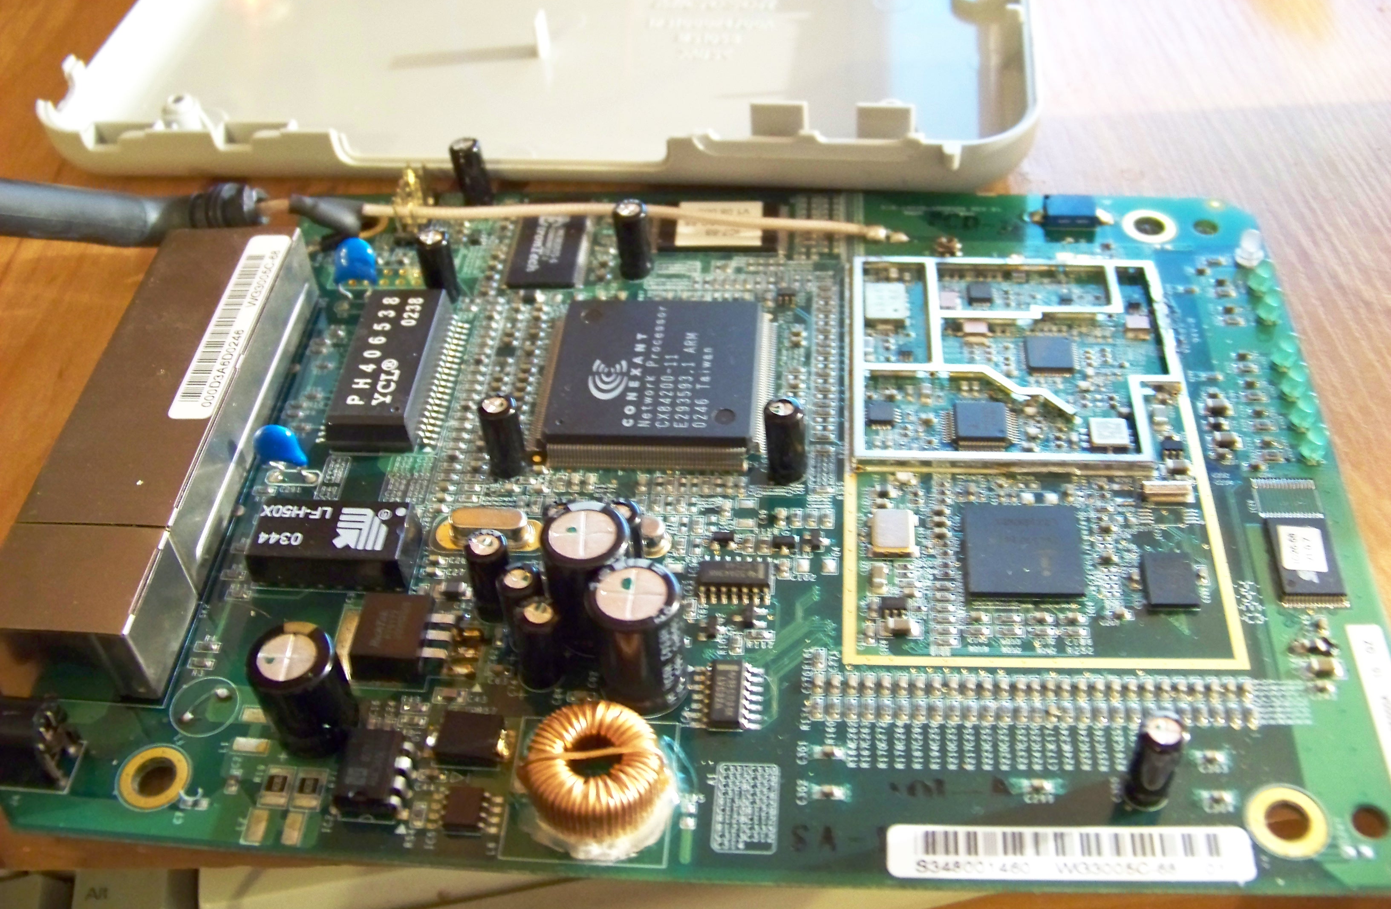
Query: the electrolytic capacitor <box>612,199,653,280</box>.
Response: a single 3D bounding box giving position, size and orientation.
[{"bbox_3d":[-0.010,-0.032,0.219,0.005,0.011,0.005,1,46,5],"label":"electrolytic capacitor"}]

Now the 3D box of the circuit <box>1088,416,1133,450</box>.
[{"bbox_3d":[0.053,-0.002,0.185,0.005,0.002,0.005,0,46,6],"label":"circuit"}]

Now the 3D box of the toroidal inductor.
[{"bbox_3d":[-0.010,0.033,0.152,0.015,0.007,0.015,0,46,6],"label":"toroidal inductor"}]

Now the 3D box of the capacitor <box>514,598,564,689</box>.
[{"bbox_3d":[-0.018,0.021,0.162,0.005,0.011,0.005,4,46,3],"label":"capacitor"}]

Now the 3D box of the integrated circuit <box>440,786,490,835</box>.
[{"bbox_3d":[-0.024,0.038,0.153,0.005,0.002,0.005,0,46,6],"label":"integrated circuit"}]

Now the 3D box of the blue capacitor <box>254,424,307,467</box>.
[{"bbox_3d":[-0.055,-0.001,0.192,0.007,0.006,0.004,1,47,5],"label":"blue capacitor"}]

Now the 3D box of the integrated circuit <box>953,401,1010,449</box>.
[{"bbox_3d":[0.037,-0.004,0.188,0.008,0.002,0.008,1,45,6],"label":"integrated circuit"}]

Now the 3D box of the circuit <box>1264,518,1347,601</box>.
[{"bbox_3d":[0.074,0.013,0.176,0.008,0.001,0.013,1,47,5],"label":"circuit"}]

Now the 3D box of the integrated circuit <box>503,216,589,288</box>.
[{"bbox_3d":[-0.022,-0.033,0.221,0.011,0.001,0.022,1,45,6],"label":"integrated circuit"}]

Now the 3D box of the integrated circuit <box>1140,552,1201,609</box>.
[{"bbox_3d":[0.058,0.015,0.175,0.006,0.001,0.008,1,47,5],"label":"integrated circuit"}]

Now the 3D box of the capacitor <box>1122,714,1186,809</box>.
[{"bbox_3d":[0.048,0.032,0.153,0.005,0.011,0.005,-1,46,8],"label":"capacitor"}]

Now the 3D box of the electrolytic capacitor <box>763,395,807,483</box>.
[{"bbox_3d":[0.011,-0.002,0.182,0.005,0.011,0.005,0,47,6],"label":"electrolytic capacitor"}]

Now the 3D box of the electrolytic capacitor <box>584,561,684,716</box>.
[{"bbox_3d":[-0.006,0.020,0.159,0.010,0.016,0.010,1,47,5],"label":"electrolytic capacitor"}]

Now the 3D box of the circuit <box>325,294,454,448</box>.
[{"bbox_3d":[-0.042,-0.012,0.202,0.011,0.005,0.027,0,46,6],"label":"circuit"}]

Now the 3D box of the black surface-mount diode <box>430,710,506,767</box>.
[{"bbox_3d":[-0.025,0.031,0.159,0.007,0.002,0.006,0,46,6],"label":"black surface-mount diode"}]

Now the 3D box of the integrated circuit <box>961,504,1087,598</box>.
[{"bbox_3d":[0.041,0.012,0.180,0.014,0.001,0.014,1,47,5],"label":"integrated circuit"}]

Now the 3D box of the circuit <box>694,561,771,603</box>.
[{"bbox_3d":[0.005,0.015,0.173,0.009,0.002,0.006,0,46,6],"label":"circuit"}]

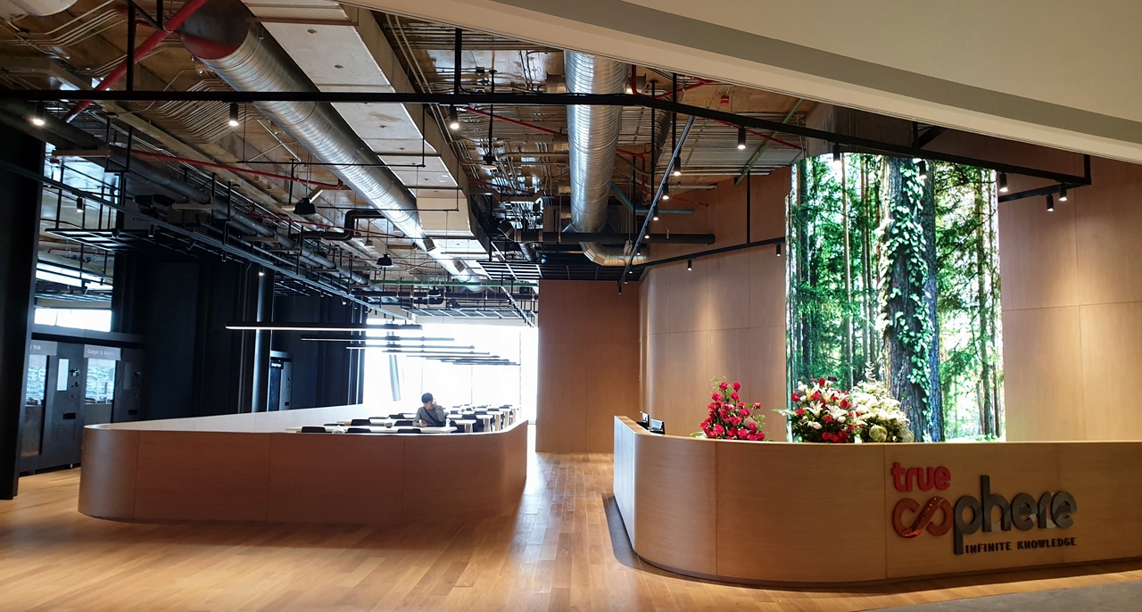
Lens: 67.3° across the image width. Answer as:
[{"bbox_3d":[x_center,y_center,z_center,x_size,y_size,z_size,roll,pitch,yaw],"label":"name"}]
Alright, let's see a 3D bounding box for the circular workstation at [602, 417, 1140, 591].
[{"bbox_3d":[3.030,1.833,9.184,5.200,1.050,5.400,3,-6,-16],"label":"circular workstation"}]

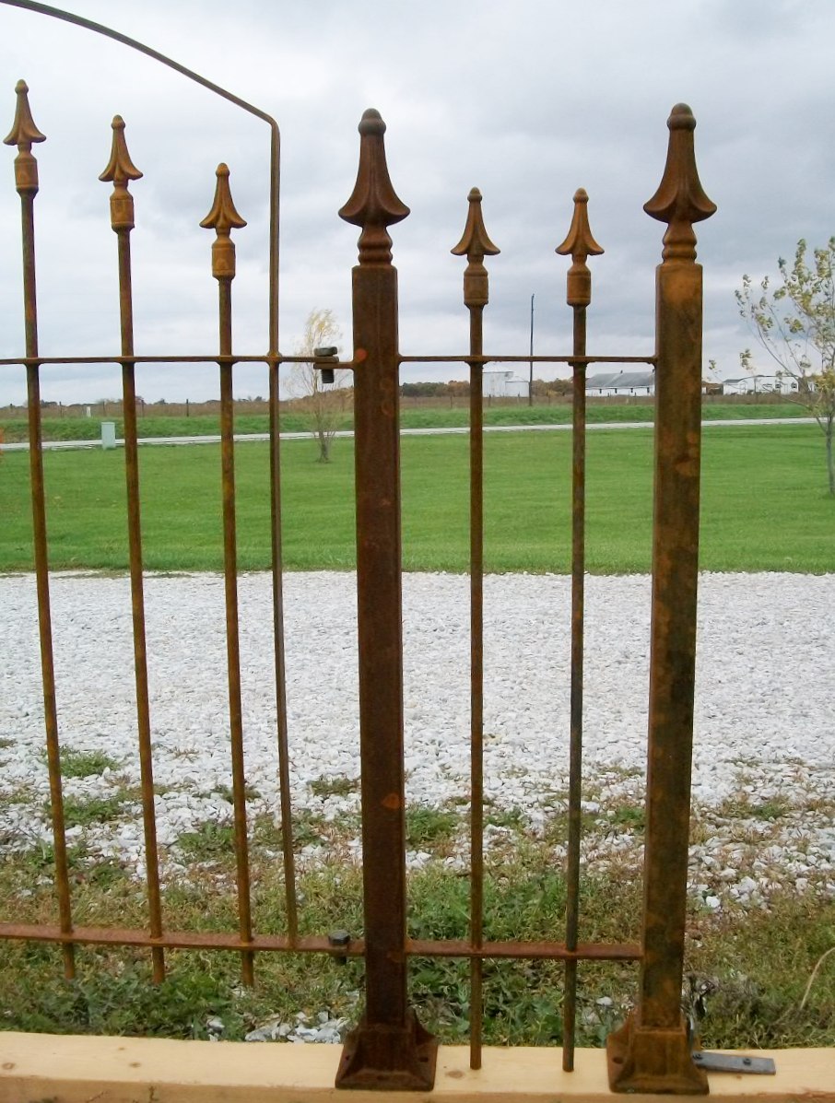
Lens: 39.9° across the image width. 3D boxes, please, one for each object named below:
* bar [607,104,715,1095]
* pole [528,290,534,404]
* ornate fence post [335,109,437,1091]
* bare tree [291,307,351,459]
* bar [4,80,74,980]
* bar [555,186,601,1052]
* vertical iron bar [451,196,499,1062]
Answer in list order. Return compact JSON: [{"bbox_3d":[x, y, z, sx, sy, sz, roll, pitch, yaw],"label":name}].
[{"bbox_3d":[0.321,0.084,1.431,0.128,1.238,0.128,0,8,4],"label":"bar"},{"bbox_3d":[8.772,-15.430,88.000,0.300,8.600,0.300,0,8,4],"label":"pole"},{"bbox_3d":[-0.047,0.084,1.459,0.128,1.238,0.128,0,8,4],"label":"ornate fence post"},{"bbox_3d":[-1.673,-2.882,20.000,1.050,2.720,1.050,0,8,4],"label":"bare tree"},{"bbox_3d":[-0.488,0.002,1.467,0.057,1.178,0.055,0,8,4],"label":"bar"},{"bbox_3d":[0.202,0.138,1.447,0.057,1.148,0.055,0,8,4],"label":"bar"},{"bbox_3d":[0.075,0.137,1.457,0.057,1.153,0.055,0,8,4],"label":"vertical iron bar"}]

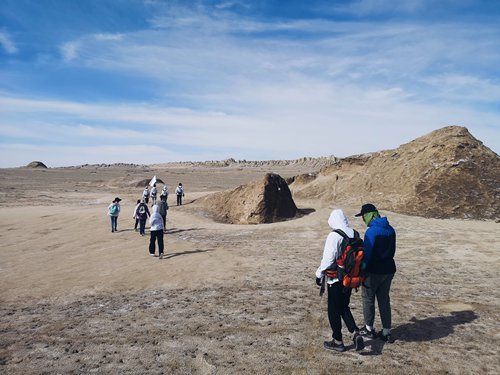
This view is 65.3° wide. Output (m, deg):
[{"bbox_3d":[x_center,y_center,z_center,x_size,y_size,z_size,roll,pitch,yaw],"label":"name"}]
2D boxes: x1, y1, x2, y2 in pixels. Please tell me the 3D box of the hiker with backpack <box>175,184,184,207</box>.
[{"bbox_3d":[-5.189,0.523,28.952,0.560,1.700,0.480,0,3,-5],"label":"hiker with backpack"}]

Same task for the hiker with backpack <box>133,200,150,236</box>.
[{"bbox_3d":[-4.956,1.437,18.200,0.640,1.680,0.500,0,3,-5],"label":"hiker with backpack"}]

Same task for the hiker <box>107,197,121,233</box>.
[{"bbox_3d":[-6.446,1.314,18.497,0.560,1.660,0.500,0,3,3],"label":"hiker"}]

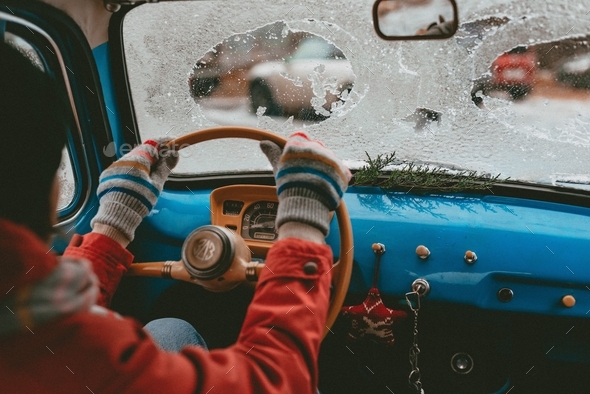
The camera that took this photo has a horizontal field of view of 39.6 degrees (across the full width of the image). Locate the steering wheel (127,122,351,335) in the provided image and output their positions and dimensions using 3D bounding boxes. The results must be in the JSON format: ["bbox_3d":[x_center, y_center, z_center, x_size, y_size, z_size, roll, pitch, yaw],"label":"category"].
[{"bbox_3d":[-0.112,0.083,1.181,0.395,0.395,0.090,3,-14,16],"label":"steering wheel"}]

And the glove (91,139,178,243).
[{"bbox_3d":[-0.235,-0.011,1.205,0.100,0.080,0.155,10,57,21],"label":"glove"}]

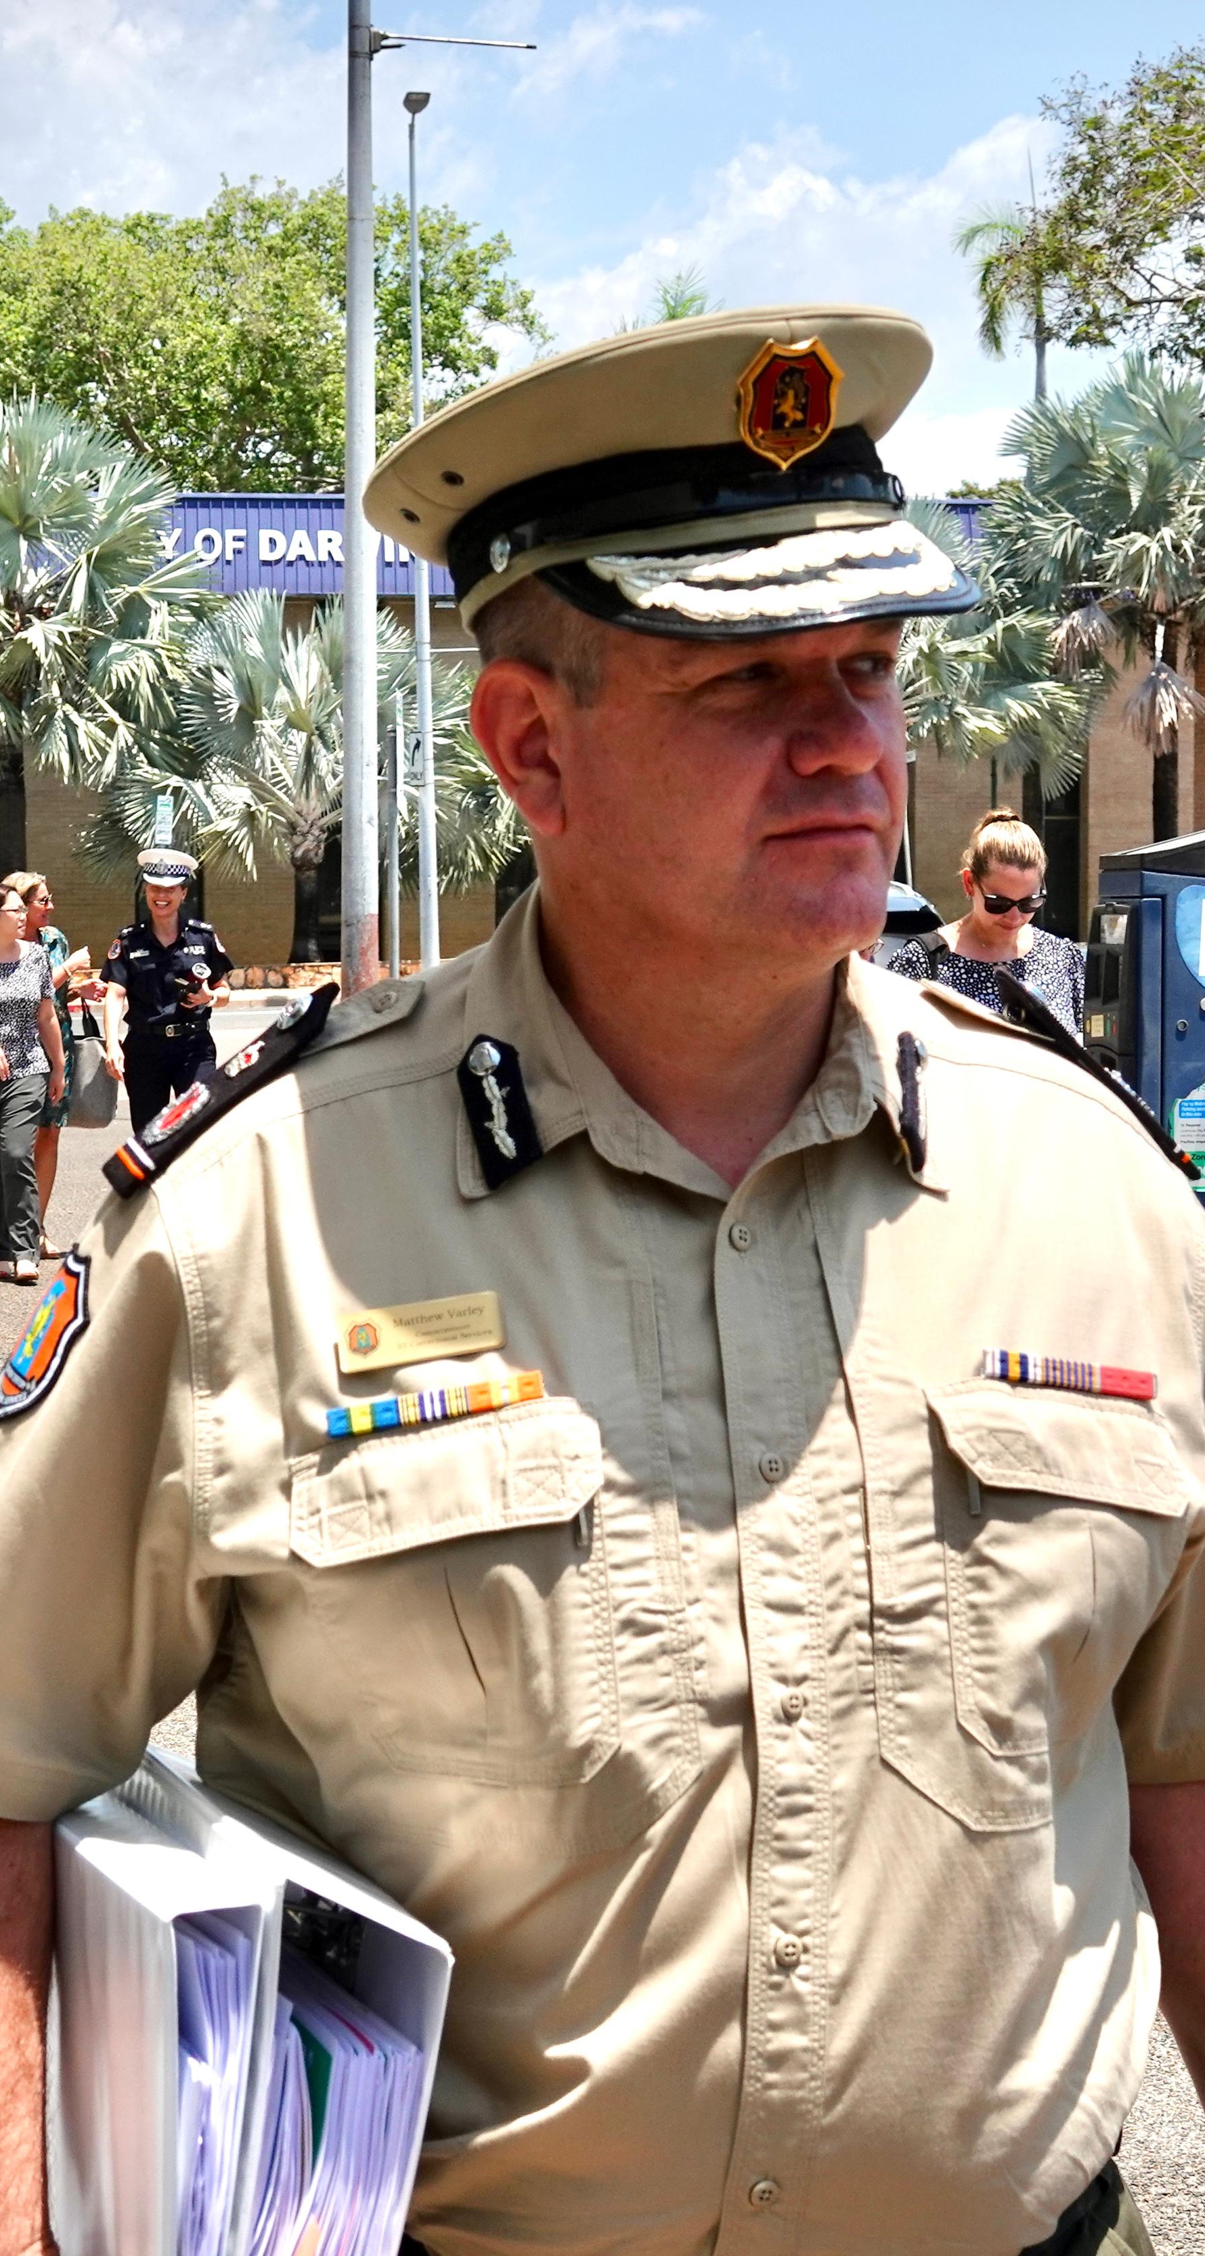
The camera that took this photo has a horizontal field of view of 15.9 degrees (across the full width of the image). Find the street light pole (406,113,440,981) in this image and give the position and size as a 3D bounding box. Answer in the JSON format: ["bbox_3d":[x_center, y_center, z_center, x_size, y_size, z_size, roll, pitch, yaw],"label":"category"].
[{"bbox_3d":[-2.436,-7.838,57.855,0.450,12.357,0.900,0,3,-8],"label":"street light pole"}]

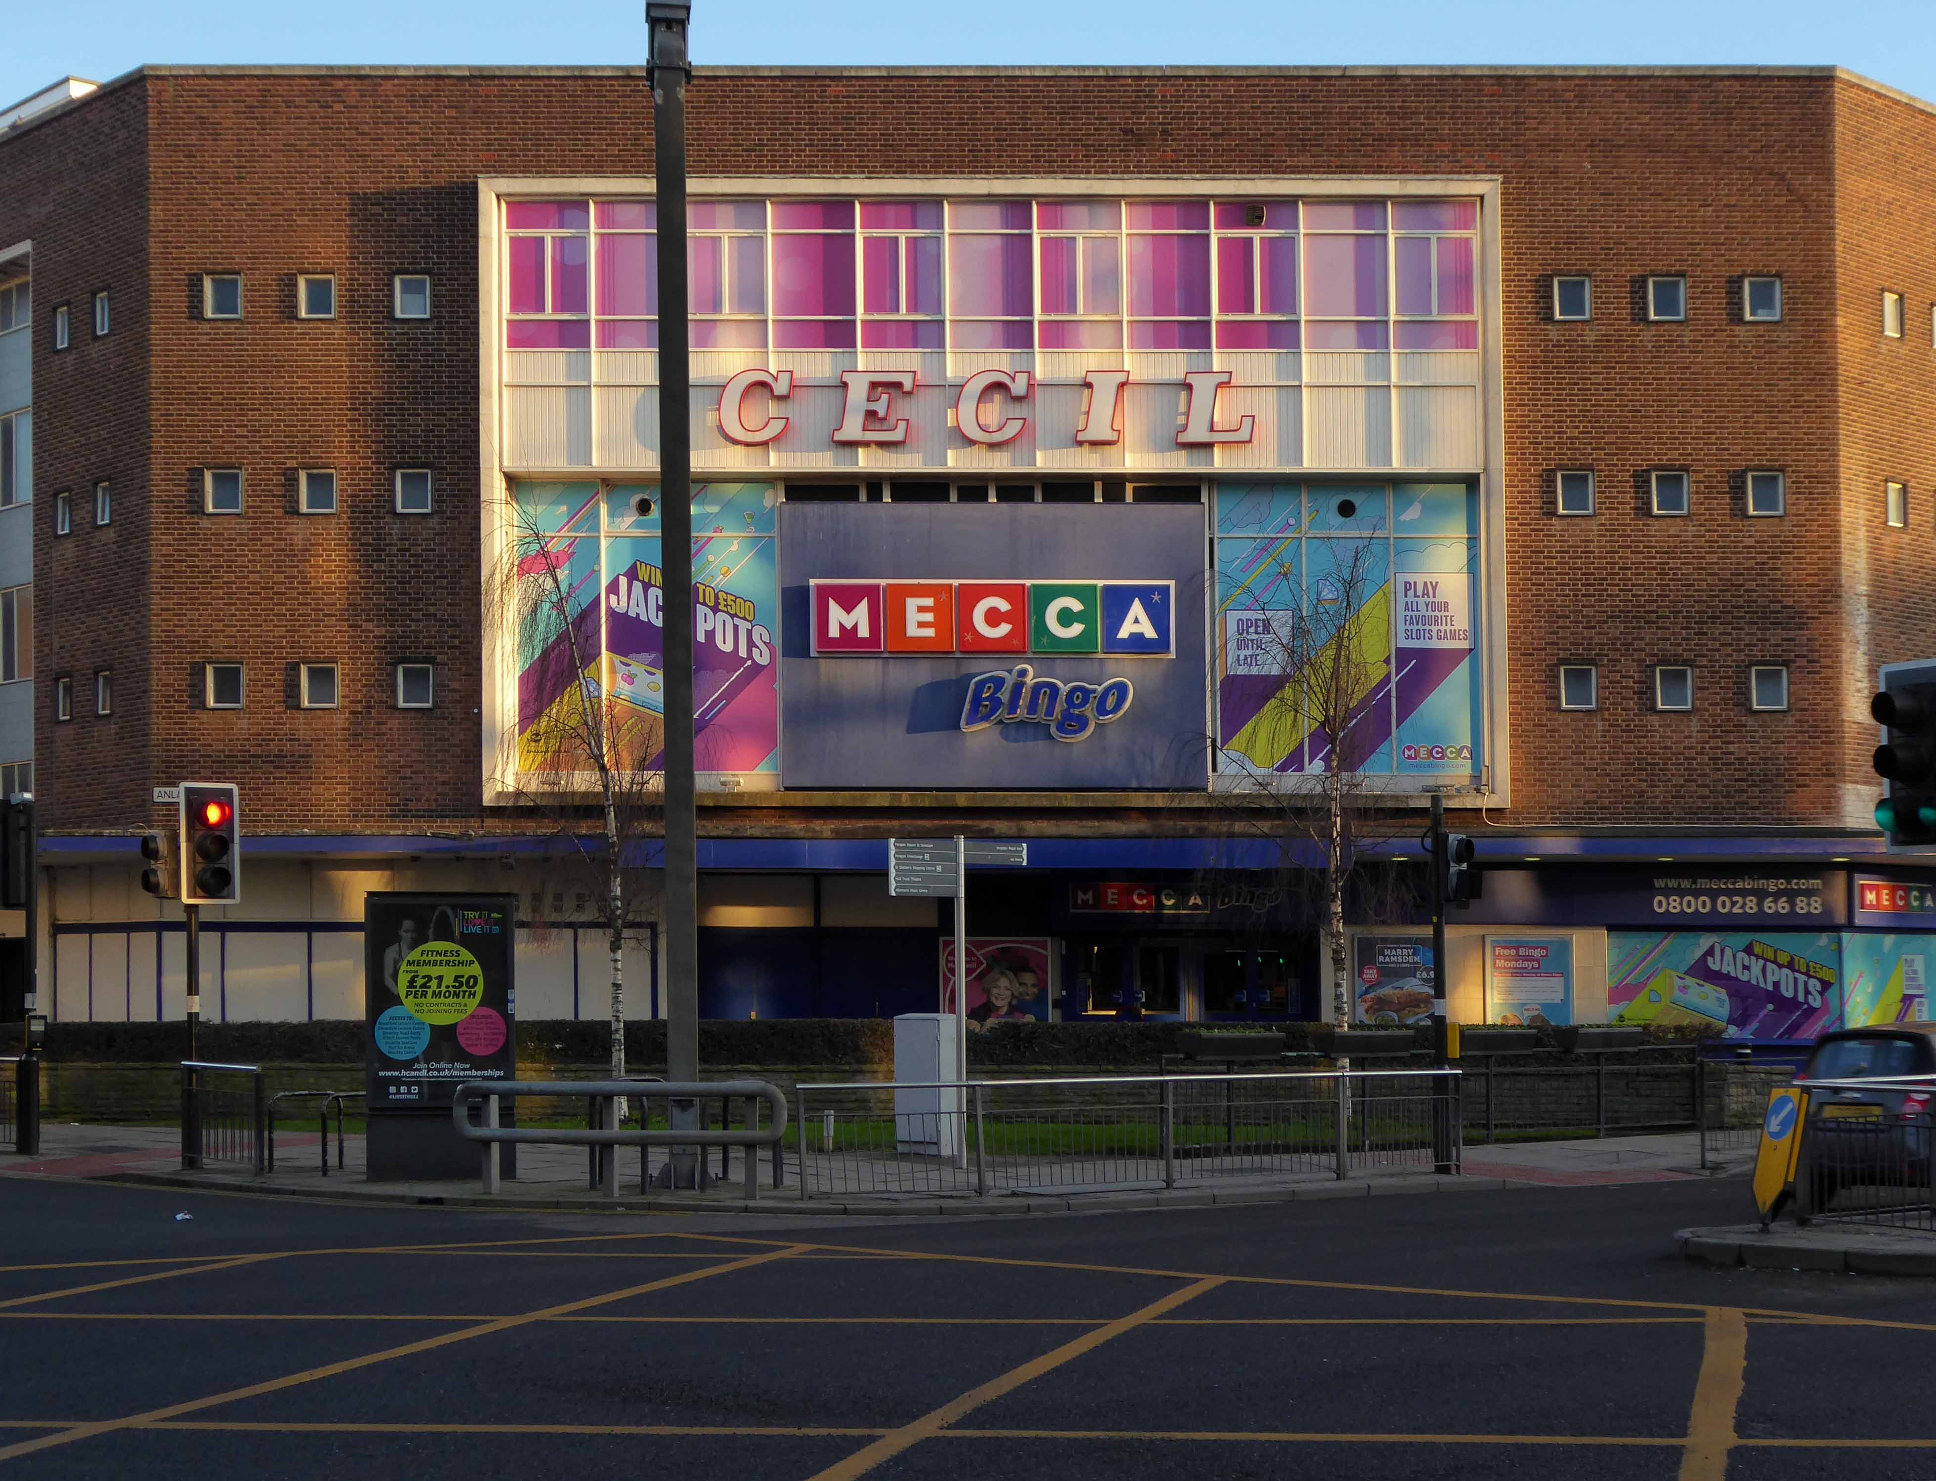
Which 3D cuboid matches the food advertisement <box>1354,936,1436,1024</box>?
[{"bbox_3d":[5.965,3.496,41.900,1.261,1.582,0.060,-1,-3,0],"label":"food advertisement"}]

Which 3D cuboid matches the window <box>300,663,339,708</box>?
[{"bbox_3d":[-9.013,-0.761,42.008,0.525,0.625,0.120,0,-2,0],"label":"window"}]

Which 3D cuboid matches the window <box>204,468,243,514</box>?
[{"bbox_3d":[-10.326,-3.453,41.900,0.534,0.641,0.140,-1,-3,0],"label":"window"}]

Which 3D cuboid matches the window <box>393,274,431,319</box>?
[{"bbox_3d":[-7.707,-6.147,41.900,0.513,0.641,0.140,-1,-3,0],"label":"window"}]

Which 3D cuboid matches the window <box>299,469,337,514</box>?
[{"bbox_3d":[-9.033,-3.454,42.049,0.525,0.625,0.120,0,-2,0],"label":"window"}]

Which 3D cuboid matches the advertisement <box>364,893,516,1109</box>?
[{"bbox_3d":[-4.659,2.302,26.700,1.340,1.920,0.160,0,-2,0],"label":"advertisement"}]

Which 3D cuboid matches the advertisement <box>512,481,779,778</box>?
[{"bbox_3d":[-4.500,-1.540,42.200,3.700,4.100,0.120,0,-2,0],"label":"advertisement"}]

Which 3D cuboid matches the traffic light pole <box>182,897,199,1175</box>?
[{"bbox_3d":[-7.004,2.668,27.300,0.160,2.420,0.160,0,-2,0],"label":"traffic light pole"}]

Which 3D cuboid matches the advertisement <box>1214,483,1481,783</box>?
[{"bbox_3d":[5.282,-1.503,42.077,3.693,4.165,0.100,0,-2,0],"label":"advertisement"}]

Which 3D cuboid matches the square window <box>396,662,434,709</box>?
[{"bbox_3d":[-7.673,-0.761,42.004,0.525,0.625,0.120,0,-2,0],"label":"square window"}]

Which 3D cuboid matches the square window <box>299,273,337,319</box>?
[{"bbox_3d":[-9.087,-6.201,42.200,0.540,0.630,0.130,0,-2,0],"label":"square window"}]

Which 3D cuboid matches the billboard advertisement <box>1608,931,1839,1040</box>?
[{"bbox_3d":[10.455,3.399,41.900,3.228,1.518,0.050,-1,-3,0],"label":"billboard advertisement"}]

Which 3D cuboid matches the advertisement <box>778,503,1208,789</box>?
[{"bbox_3d":[0.340,-1.305,41.600,5.922,3.948,0.200,-1,-3,0],"label":"advertisement"}]

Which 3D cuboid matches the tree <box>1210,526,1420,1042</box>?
[{"bbox_3d":[4.124,0.983,36.000,2.500,7.000,2.400,0,-2,0],"label":"tree"}]

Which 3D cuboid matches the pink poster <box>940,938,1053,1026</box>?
[{"bbox_3d":[0.417,3.500,43.000,1.620,1.360,0.090,0,-2,0],"label":"pink poster"}]

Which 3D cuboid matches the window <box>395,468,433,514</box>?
[{"bbox_3d":[-7.675,-3.453,41.900,0.534,0.641,0.140,-1,-3,0],"label":"window"}]

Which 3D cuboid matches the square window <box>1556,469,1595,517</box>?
[{"bbox_3d":[8.432,-3.439,41.996,0.525,0.625,0.120,0,-2,0],"label":"square window"}]

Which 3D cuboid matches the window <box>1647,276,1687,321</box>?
[{"bbox_3d":[9.696,-6.125,41.900,0.556,0.641,0.140,-1,-3,0],"label":"window"}]

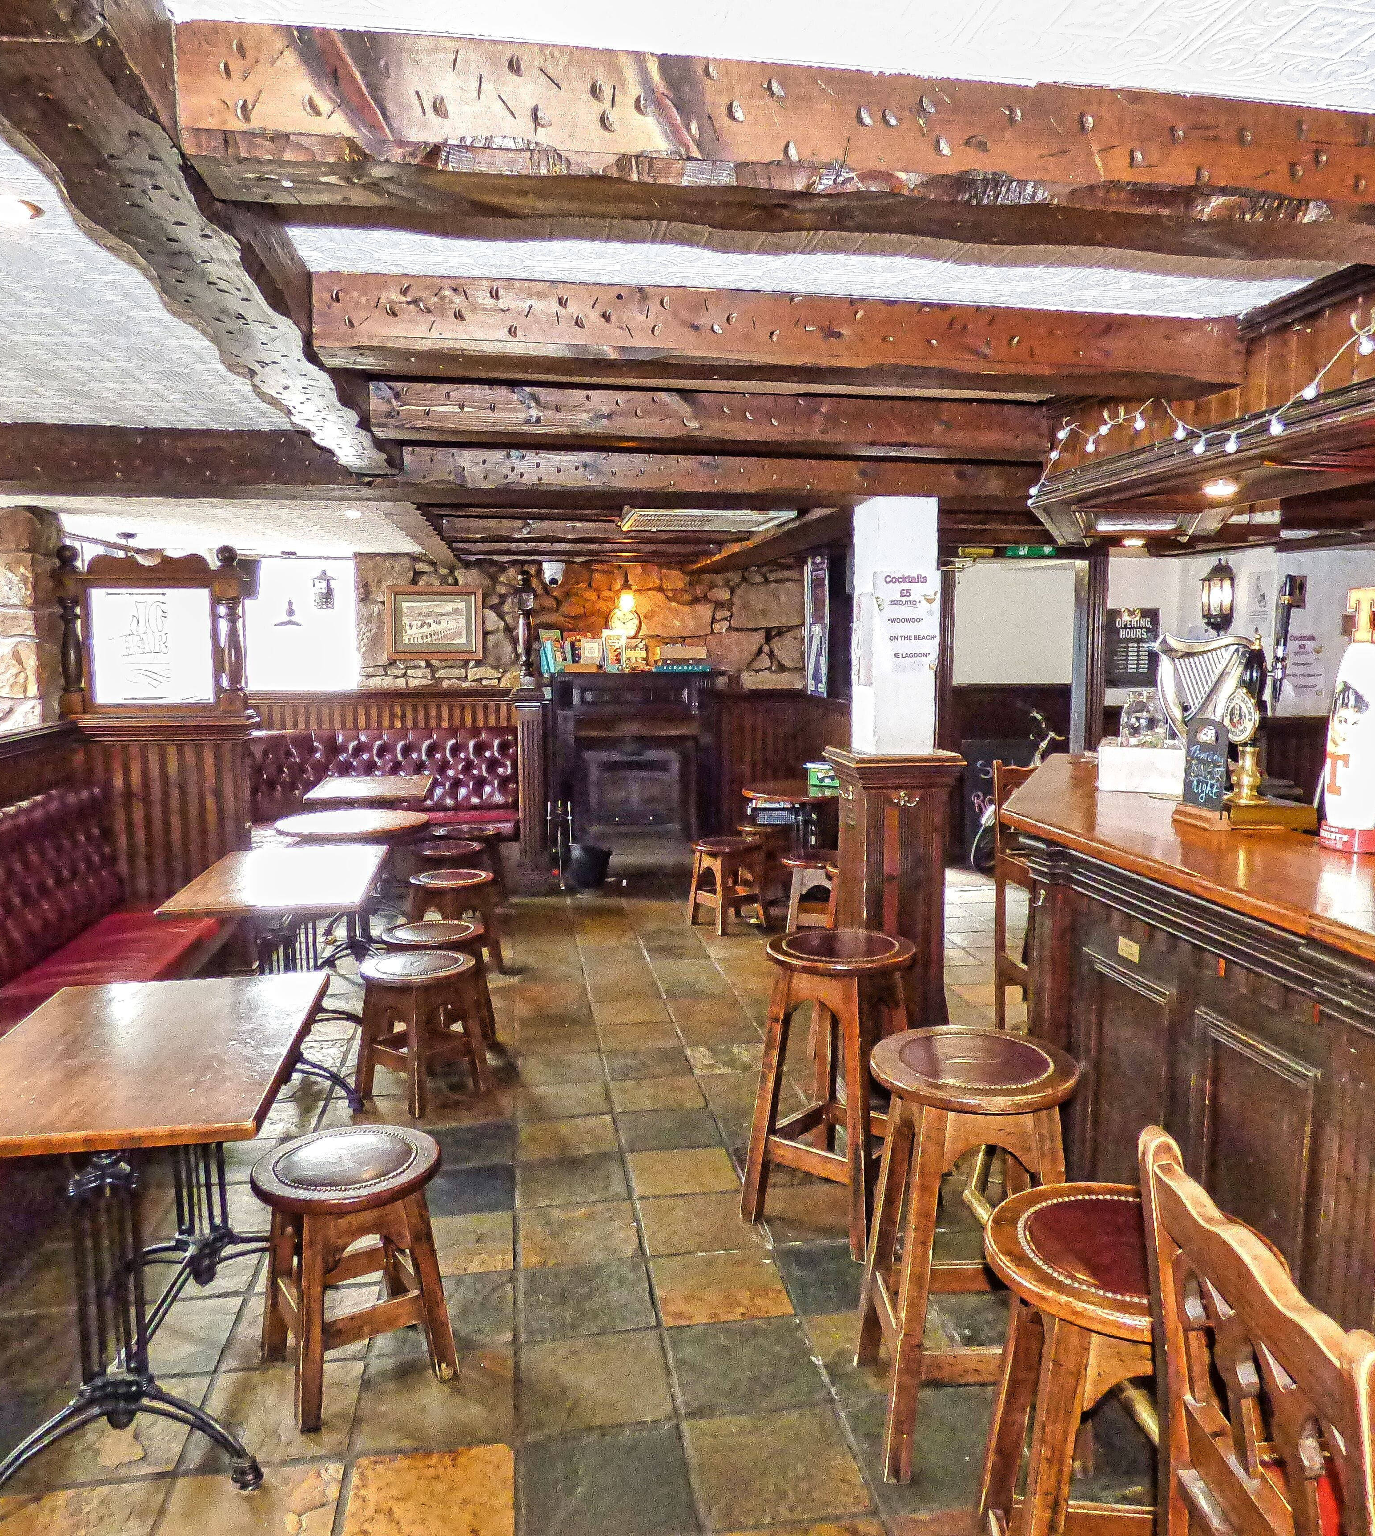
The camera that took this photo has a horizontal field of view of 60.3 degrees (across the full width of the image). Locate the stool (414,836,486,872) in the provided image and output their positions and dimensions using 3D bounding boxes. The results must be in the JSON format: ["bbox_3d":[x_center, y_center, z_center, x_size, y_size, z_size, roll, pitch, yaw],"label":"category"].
[{"bbox_3d":[-1.262,0.643,6.283,0.380,0.455,0.380,6,8,43],"label":"stool"}]

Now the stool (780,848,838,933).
[{"bbox_3d":[0.657,0.663,5.852,0.380,0.462,0.380,-1,6,-8],"label":"stool"}]

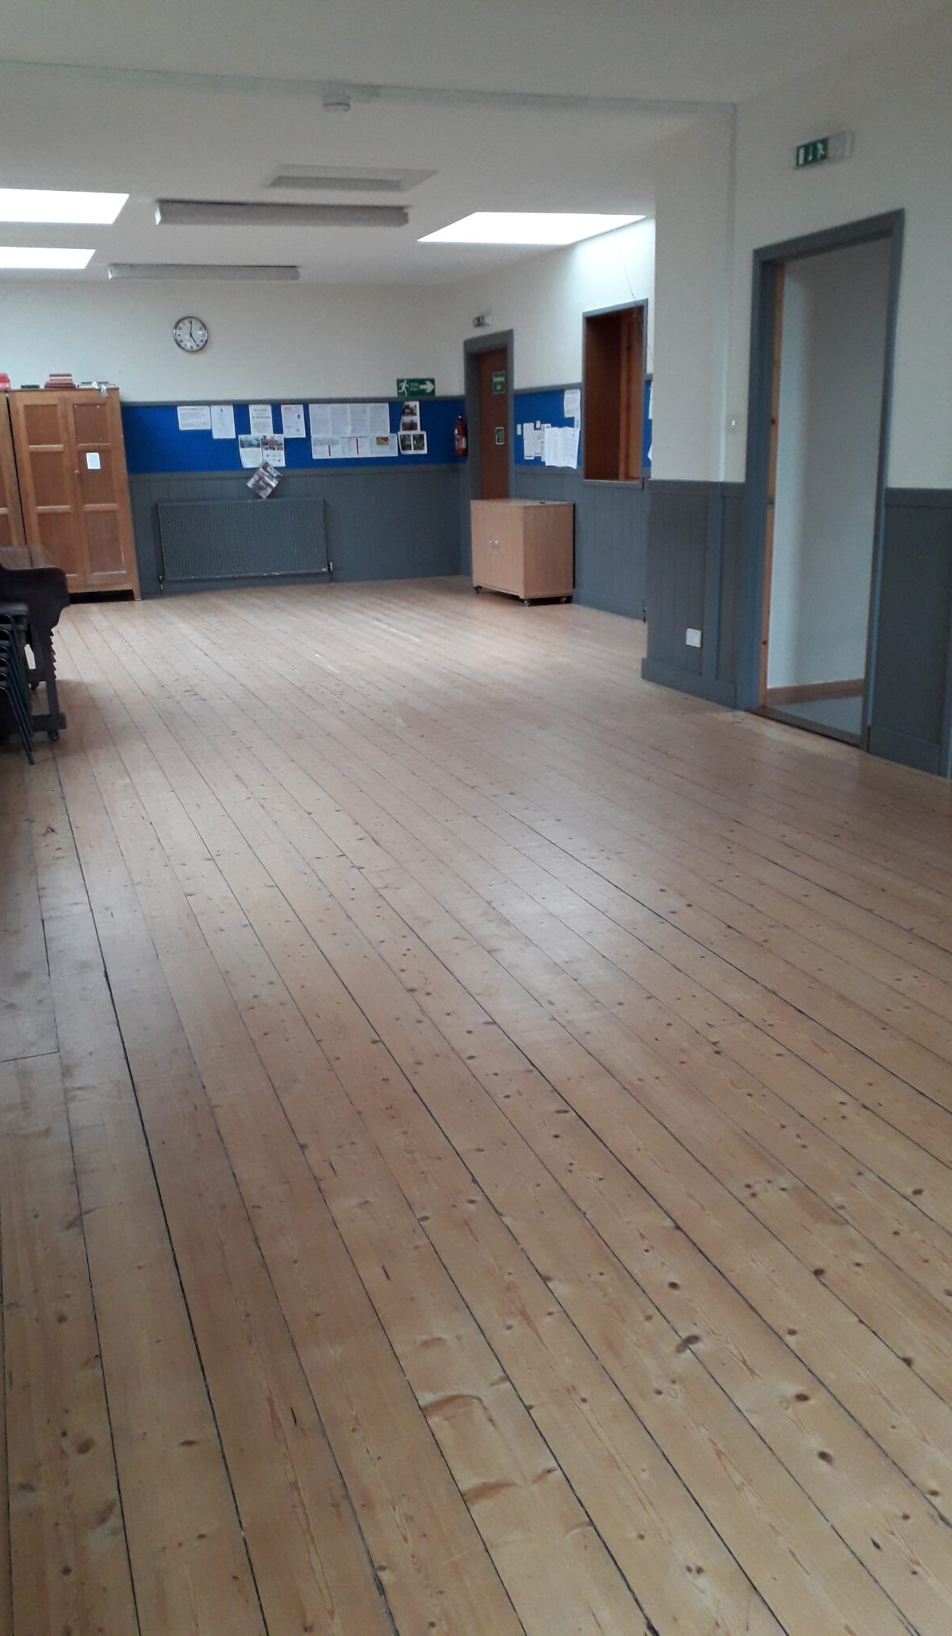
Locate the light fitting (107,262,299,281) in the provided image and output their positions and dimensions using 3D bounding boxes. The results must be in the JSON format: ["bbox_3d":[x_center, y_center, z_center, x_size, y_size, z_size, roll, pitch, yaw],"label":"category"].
[{"bbox_3d":[-2.245,-4.526,10.600,1.528,0.094,0.188,-7,17,-17],"label":"light fitting"}]

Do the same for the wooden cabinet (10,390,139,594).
[{"bbox_3d":[-3.626,-2.909,11.615,0.925,1.863,0.509,-6,17,-15],"label":"wooden cabinet"}]

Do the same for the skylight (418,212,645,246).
[{"bbox_3d":[0.370,-4.237,9.184,1.230,0.060,1.310,-7,17,-18],"label":"skylight"}]

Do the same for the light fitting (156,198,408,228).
[{"bbox_3d":[-1.210,-3.798,8.041,1.550,0.094,0.188,-7,17,-17],"label":"light fitting"}]

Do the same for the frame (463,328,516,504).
[{"bbox_3d":[0.205,-3.354,12.049,0.150,2.250,1.260,-8,17,-19],"label":"frame"}]

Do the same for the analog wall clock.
[{"bbox_3d":[-2.634,-4.473,11.809,0.330,0.330,0.045,-6,17,-15],"label":"analog wall clock"}]

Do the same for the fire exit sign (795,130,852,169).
[{"bbox_3d":[1.432,-2.737,5.249,0.050,0.095,0.350,-8,17,-19],"label":"fire exit sign"}]

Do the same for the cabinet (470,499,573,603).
[{"bbox_3d":[0.392,-2.311,11.053,0.442,0.815,1.213,-8,17,-19],"label":"cabinet"}]

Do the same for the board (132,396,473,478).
[{"bbox_3d":[-1.687,-3.701,12.332,3.300,0.630,0.030,-6,17,-15],"label":"board"}]

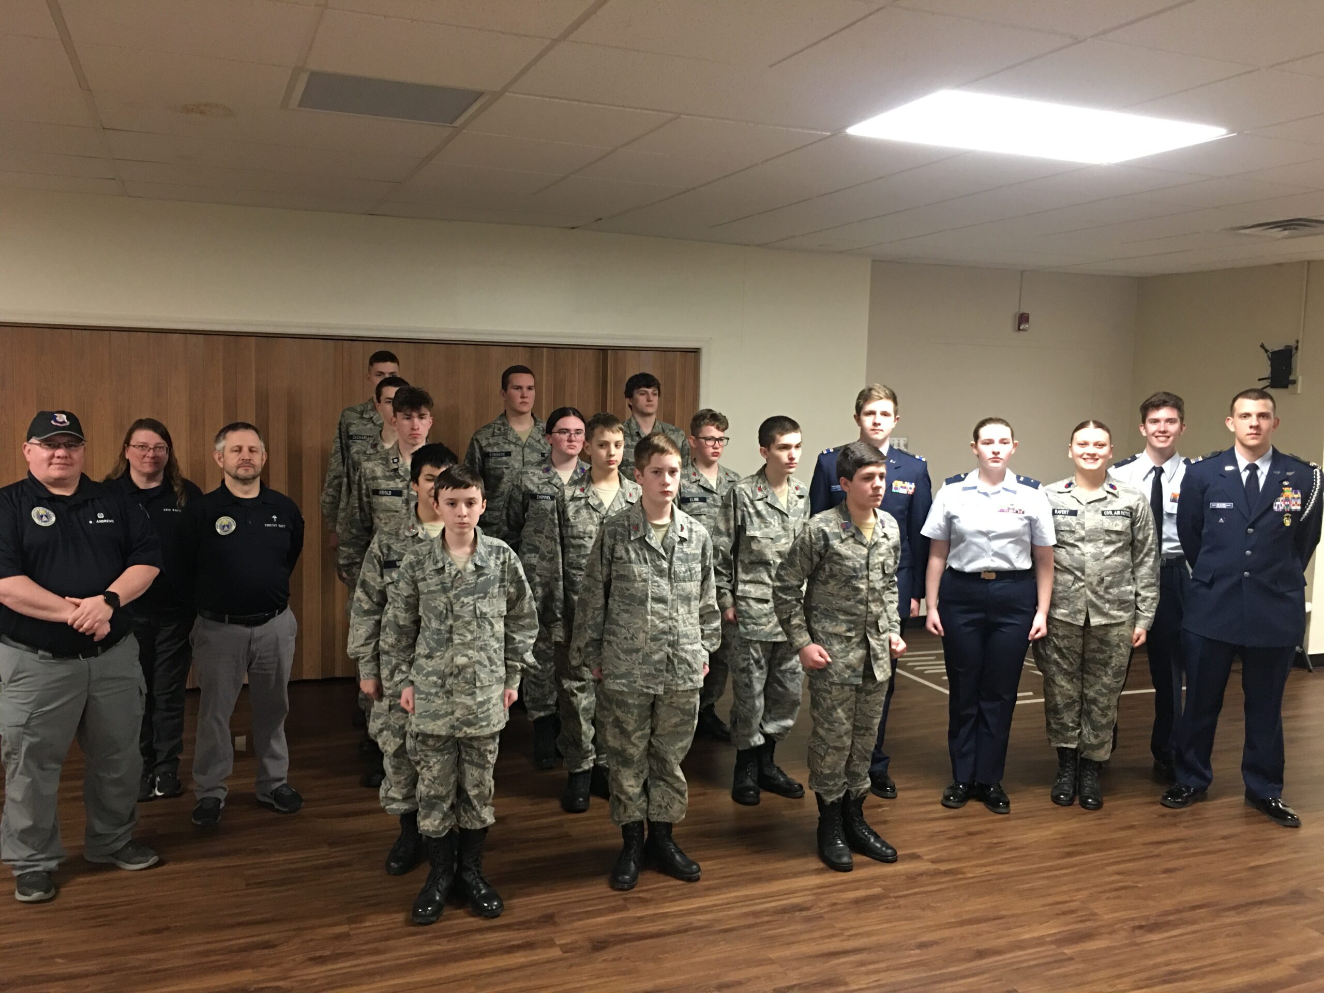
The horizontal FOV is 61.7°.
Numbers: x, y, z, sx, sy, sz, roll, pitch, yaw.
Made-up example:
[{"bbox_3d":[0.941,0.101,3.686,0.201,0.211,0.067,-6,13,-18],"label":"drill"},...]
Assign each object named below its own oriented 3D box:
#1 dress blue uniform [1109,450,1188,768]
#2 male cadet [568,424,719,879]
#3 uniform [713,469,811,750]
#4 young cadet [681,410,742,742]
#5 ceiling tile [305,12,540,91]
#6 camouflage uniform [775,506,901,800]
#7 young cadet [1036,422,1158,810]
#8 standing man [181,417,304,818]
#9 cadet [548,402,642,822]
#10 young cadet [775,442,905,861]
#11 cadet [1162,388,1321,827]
[{"bbox_3d":[2.302,0.523,5.059,0.500,1.468,0.280,3,6,22],"label":"dress blue uniform"},{"bbox_3d":[-0.040,0.576,3.951,0.500,1.597,0.320,-1,6,-19],"label":"male cadet"},{"bbox_3d":[0.436,0.489,4.818,0.480,1.247,0.290,-2,7,-23],"label":"uniform"},{"bbox_3d":[0.223,0.387,5.557,0.480,1.646,0.330,-2,7,-23],"label":"young cadet"},{"bbox_3d":[-0.676,-1.246,3.106,0.605,0.020,0.605,-1,6,-22],"label":"ceiling tile"},{"bbox_3d":[0.694,0.599,4.205,0.500,1.165,0.380,-2,7,-30],"label":"camouflage uniform"},{"bbox_3d":[1.848,0.503,4.764,0.530,1.646,0.300,3,6,20],"label":"young cadet"},{"bbox_3d":[-1.696,0.495,4.496,0.490,1.600,0.380,-1,6,-24],"label":"standing man"},{"bbox_3d":[-0.252,0.470,4.713,0.470,1.644,0.330,-2,7,-23],"label":"cadet"},{"bbox_3d":[0.690,0.584,4.143,0.500,1.569,0.360,-2,7,-29],"label":"young cadet"},{"bbox_3d":[2.486,0.450,4.793,0.600,1.810,0.400,4,6,24],"label":"cadet"}]

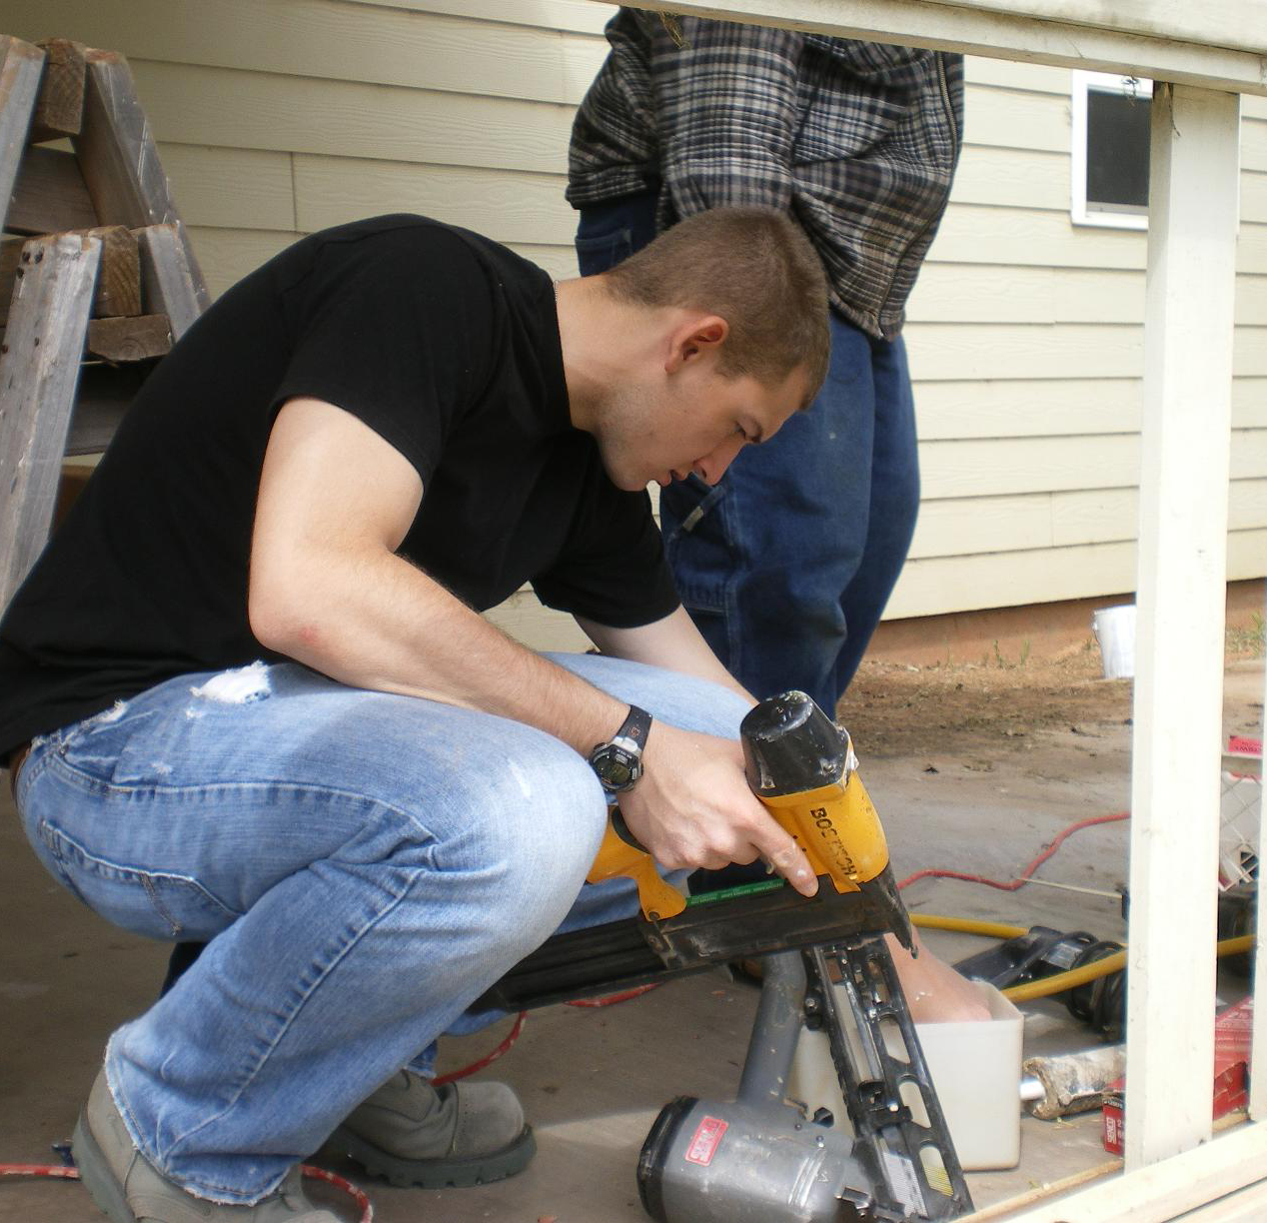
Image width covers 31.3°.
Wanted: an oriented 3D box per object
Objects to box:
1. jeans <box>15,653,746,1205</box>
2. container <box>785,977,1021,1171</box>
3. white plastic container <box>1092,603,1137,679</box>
[{"bbox_3d":[-0.218,0.260,2.168,0.630,0.475,0.460,1,6,14],"label":"jeans"},{"bbox_3d":[0.264,0.469,2.267,0.212,0.154,0.132,-2,6,-11],"label":"container"},{"bbox_3d":[1.299,0.077,6.020,0.195,0.190,0.195,-4,6,0],"label":"white plastic container"}]

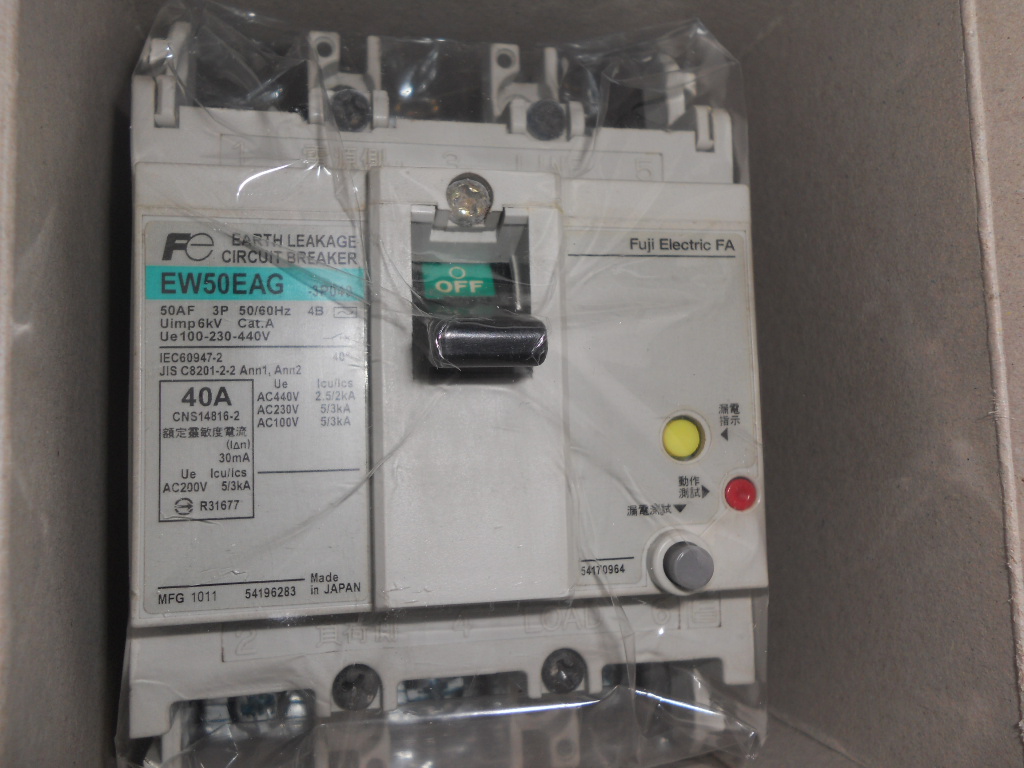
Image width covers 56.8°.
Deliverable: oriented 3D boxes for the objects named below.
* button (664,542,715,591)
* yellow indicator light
[{"bbox_3d":[0.020,0.021,0.108,0.005,0.003,0.005,-1,85,-11],"label":"button"},{"bbox_3d":[0.020,0.007,0.114,0.005,0.002,0.005,-1,85,-11],"label":"yellow indicator light"}]

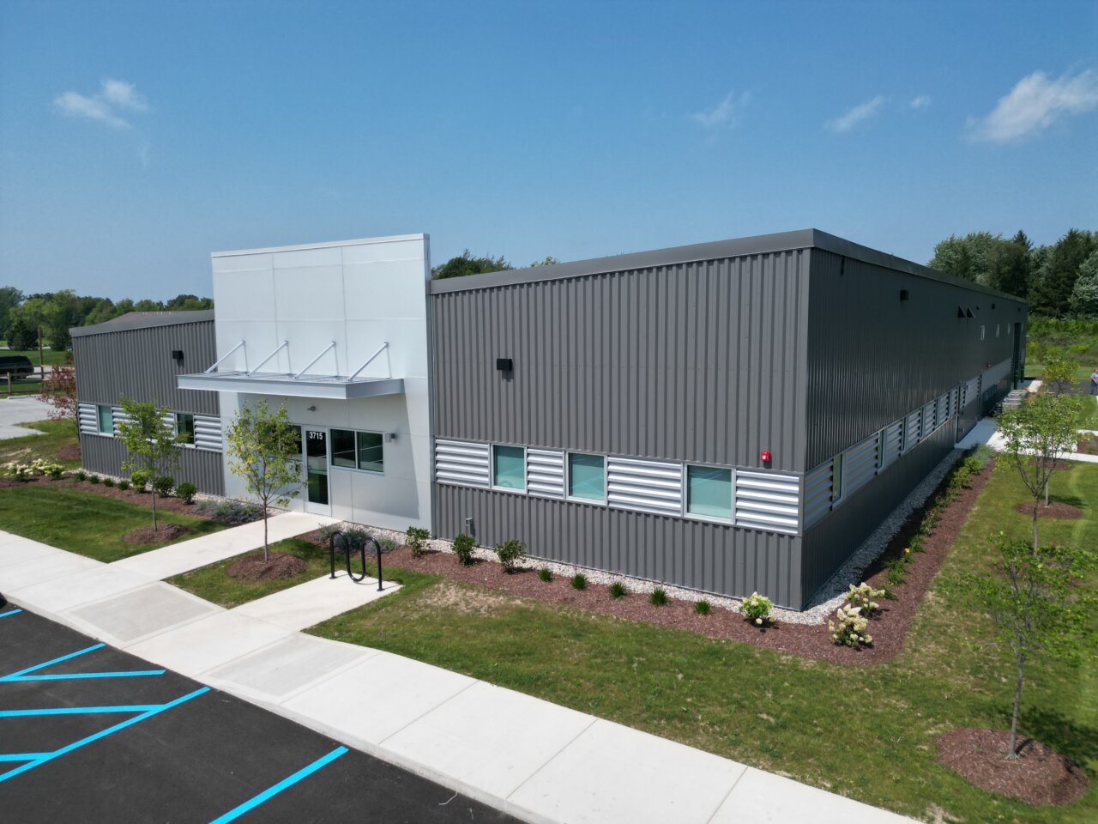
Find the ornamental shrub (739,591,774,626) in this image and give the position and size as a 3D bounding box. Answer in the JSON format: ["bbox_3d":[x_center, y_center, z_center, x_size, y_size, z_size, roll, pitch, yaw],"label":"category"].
[{"bbox_3d":[3.232,3.019,11.829,0.520,0.443,0.500,1,7,16],"label":"ornamental shrub"}]

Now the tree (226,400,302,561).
[{"bbox_3d":[-5.586,1.389,14.911,1.450,3.213,1.450,-3,7,-21],"label":"tree"}]

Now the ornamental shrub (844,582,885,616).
[{"bbox_3d":[5.046,2.959,12.154,0.600,0.440,0.570,2,7,23],"label":"ornamental shrub"}]

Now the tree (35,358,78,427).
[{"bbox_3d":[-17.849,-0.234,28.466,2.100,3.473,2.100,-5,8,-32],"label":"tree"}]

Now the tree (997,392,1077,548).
[{"bbox_3d":[8.608,1.286,13.438,1.300,3.235,1.300,3,8,33],"label":"tree"}]

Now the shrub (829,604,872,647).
[{"bbox_3d":[4.375,3.063,11.047,0.580,0.505,0.560,2,7,22],"label":"shrub"}]

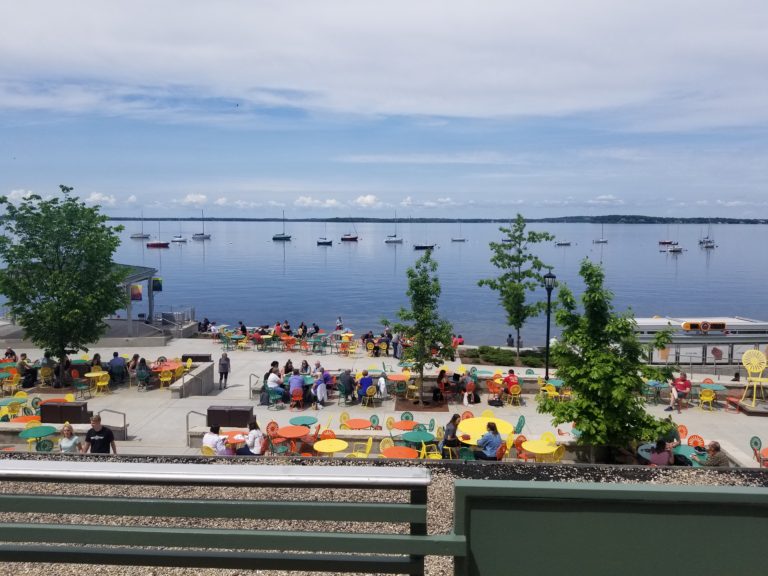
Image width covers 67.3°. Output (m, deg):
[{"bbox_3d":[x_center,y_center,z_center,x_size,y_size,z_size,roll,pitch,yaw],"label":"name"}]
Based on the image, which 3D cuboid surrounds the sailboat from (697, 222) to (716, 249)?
[{"bbox_3d":[119.997,-19.928,212.663,7.000,10.200,2.400,-4,8,-30],"label":"sailboat"}]

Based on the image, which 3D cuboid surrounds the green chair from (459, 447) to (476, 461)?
[{"bbox_3d":[2.233,4.563,15.271,0.540,0.860,0.600,2,7,17],"label":"green chair"}]

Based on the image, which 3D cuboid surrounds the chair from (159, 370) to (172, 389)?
[{"bbox_3d":[-8.856,3.685,23.432,0.530,0.810,0.550,-1,7,-12],"label":"chair"}]

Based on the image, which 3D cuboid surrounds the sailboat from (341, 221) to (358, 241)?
[{"bbox_3d":[-16.367,-26.938,273.338,7.700,9.600,2.500,0,7,-6],"label":"sailboat"}]

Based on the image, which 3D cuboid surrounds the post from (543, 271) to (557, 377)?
[{"bbox_3d":[7.091,1.696,24.708,0.520,4.650,0.520,0,7,0],"label":"post"}]

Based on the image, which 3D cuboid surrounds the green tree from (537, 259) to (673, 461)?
[{"bbox_3d":[5.737,2.134,15.040,3.400,5.760,3.400,0,7,0],"label":"green tree"}]

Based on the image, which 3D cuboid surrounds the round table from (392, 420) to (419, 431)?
[{"bbox_3d":[0.712,4.833,18.767,0.900,0.730,0.900,0,7,0],"label":"round table"}]

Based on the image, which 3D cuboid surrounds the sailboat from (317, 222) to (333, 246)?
[{"bbox_3d":[-21.290,-19.590,208.140,5.400,8.000,1.900,0,7,-6],"label":"sailboat"}]

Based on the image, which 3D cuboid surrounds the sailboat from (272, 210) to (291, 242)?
[{"bbox_3d":[-45.538,-28.041,257.513,8.300,13.200,2.700,0,7,-6],"label":"sailboat"}]

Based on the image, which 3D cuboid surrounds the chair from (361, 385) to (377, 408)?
[{"bbox_3d":[-0.556,3.968,21.396,0.530,0.810,0.550,-3,7,-27],"label":"chair"}]

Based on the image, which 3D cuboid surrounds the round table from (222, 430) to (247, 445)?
[{"bbox_3d":[-3.985,4.373,15.515,0.900,0.730,0.900,0,7,0],"label":"round table"}]

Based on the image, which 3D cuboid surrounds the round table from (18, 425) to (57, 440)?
[{"bbox_3d":[-9.375,4.272,15.667,0.920,0.730,0.920,0,7,0],"label":"round table"}]

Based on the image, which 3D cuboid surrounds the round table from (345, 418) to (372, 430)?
[{"bbox_3d":[-0.829,4.811,18.894,0.900,0.730,0.900,0,7,0],"label":"round table"}]

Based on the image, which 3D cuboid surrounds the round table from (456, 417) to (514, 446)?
[{"bbox_3d":[3.029,4.521,17.128,1.600,0.730,1.600,0,7,0],"label":"round table"}]

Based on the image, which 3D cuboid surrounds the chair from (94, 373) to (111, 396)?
[{"bbox_3d":[-11.048,3.764,22.637,0.530,0.810,0.550,1,7,6],"label":"chair"}]

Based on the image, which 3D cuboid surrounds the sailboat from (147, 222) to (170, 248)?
[{"bbox_3d":[-78.484,-18.738,200.547,7.700,9.300,2.400,0,7,0],"label":"sailboat"}]

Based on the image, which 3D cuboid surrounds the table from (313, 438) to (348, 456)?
[{"bbox_3d":[-1.402,4.575,15.431,0.914,0.740,0.914,0,7,0],"label":"table"}]

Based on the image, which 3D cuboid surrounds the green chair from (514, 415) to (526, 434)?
[{"bbox_3d":[4.374,4.717,19.211,0.600,0.870,0.540,-2,7,-22],"label":"green chair"}]

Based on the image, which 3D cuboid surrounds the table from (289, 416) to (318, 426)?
[{"bbox_3d":[-2.661,4.766,19.095,0.910,0.730,0.910,0,7,0],"label":"table"}]

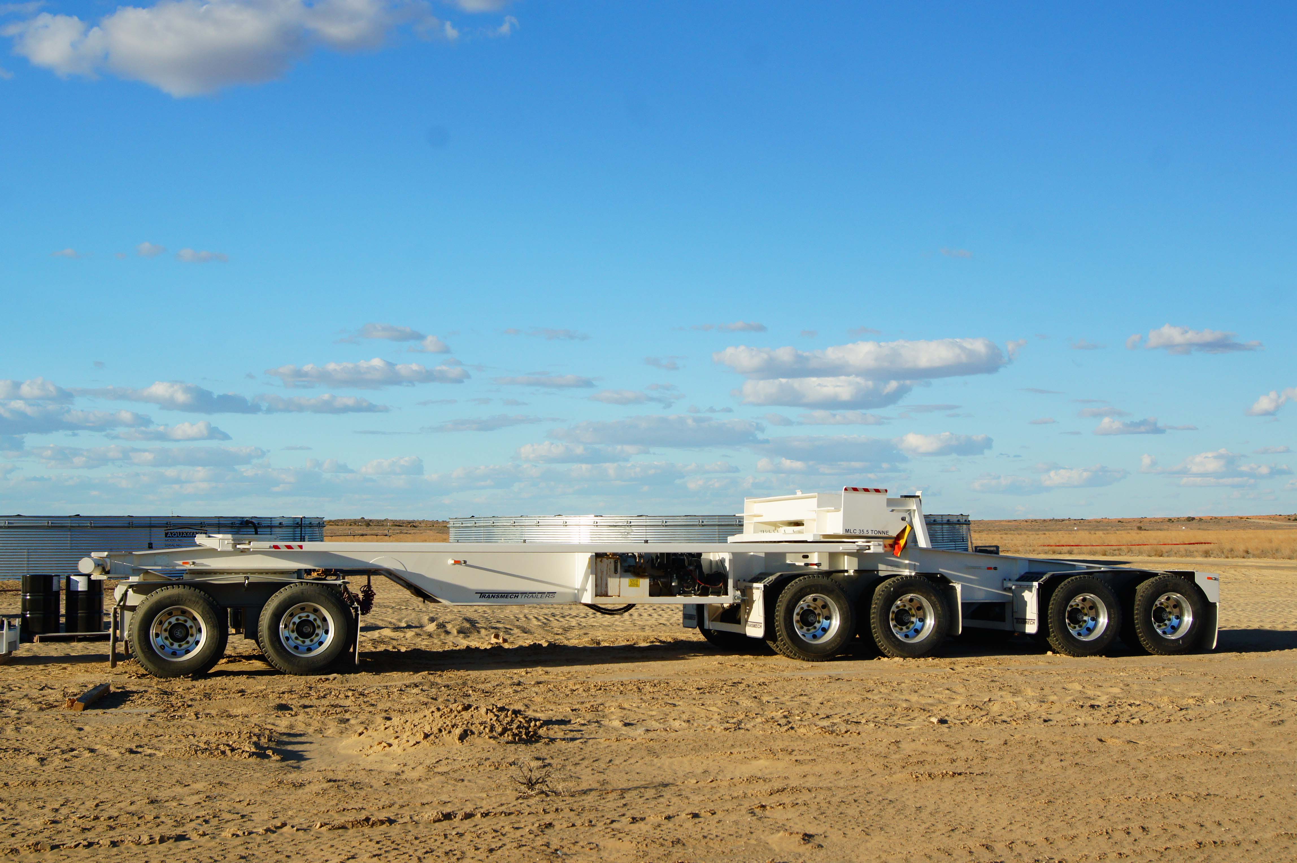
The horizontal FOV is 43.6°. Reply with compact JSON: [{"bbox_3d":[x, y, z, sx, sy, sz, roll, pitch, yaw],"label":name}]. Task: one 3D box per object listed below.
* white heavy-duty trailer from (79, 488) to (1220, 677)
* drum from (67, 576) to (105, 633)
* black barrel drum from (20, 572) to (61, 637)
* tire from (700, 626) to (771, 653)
[{"bbox_3d":[0.240,1.805,20.750,14.000,2.120,3.200,1,-3,-16],"label":"white heavy-duty trailer"},{"bbox_3d":[-8.950,2.730,25.750,0.585,0.885,0.585,0,-3,0],"label":"drum"},{"bbox_3d":[-9.530,2.700,25.400,0.585,0.885,0.585,0,-3,0],"label":"black barrel drum"},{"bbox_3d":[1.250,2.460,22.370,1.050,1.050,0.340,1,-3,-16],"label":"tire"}]

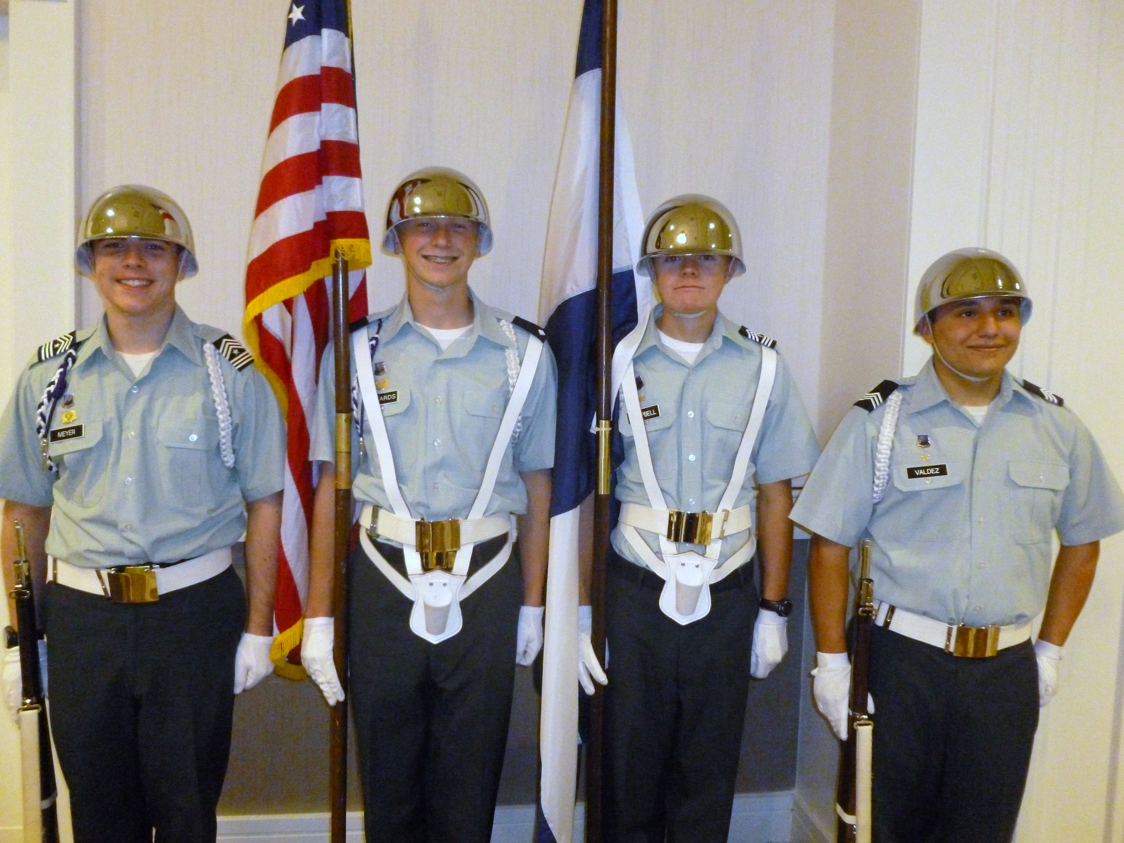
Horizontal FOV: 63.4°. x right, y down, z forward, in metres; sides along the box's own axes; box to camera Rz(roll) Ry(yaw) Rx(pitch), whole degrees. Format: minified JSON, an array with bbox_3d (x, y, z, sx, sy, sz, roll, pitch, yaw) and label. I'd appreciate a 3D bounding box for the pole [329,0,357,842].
[{"bbox_3d":[-0.445,0.025,1.848,0.032,2.500,0.032,1,4,0],"label":"pole"}]

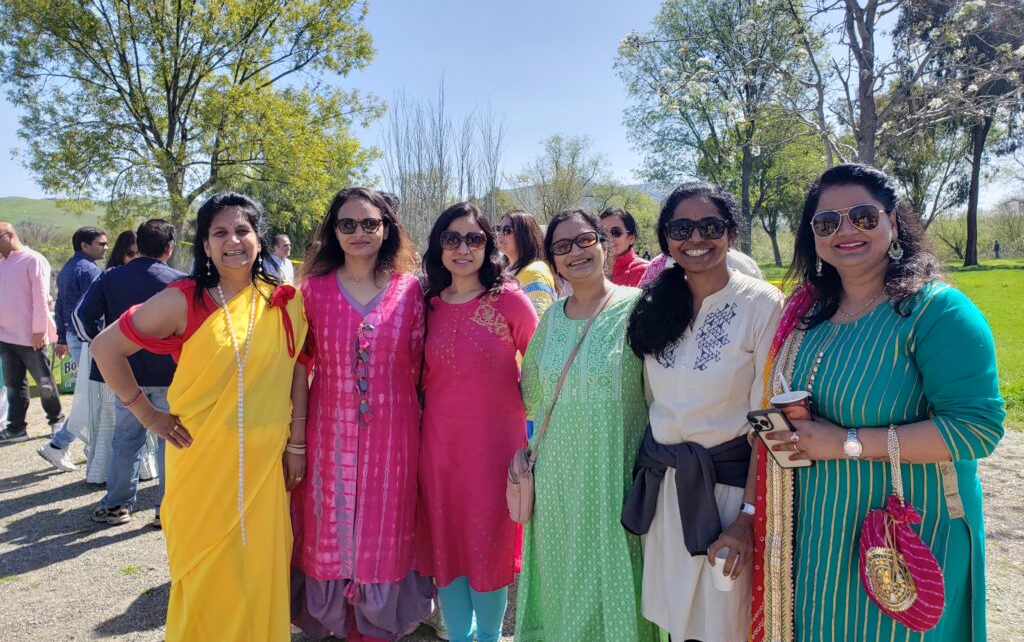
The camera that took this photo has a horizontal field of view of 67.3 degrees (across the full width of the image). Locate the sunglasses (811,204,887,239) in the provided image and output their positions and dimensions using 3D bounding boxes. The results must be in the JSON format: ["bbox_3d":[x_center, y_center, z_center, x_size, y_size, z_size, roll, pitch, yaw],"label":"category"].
[{"bbox_3d":[0.697,-0.205,1.588,0.148,0.055,0.130,-9,0,27],"label":"sunglasses"}]

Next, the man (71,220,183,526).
[{"bbox_3d":[-2.040,0.276,4.200,0.610,1.670,0.400,-2,5,-19],"label":"man"}]

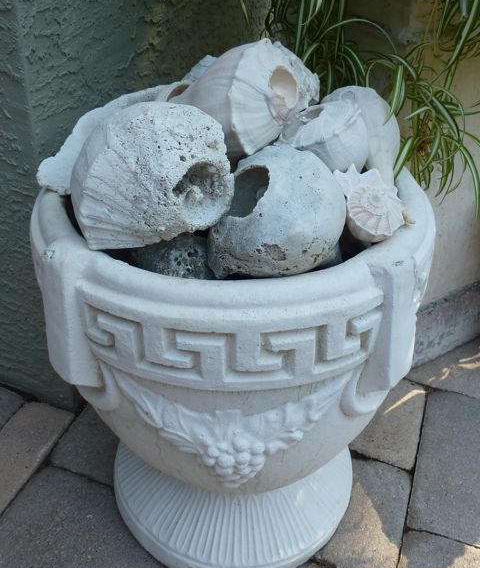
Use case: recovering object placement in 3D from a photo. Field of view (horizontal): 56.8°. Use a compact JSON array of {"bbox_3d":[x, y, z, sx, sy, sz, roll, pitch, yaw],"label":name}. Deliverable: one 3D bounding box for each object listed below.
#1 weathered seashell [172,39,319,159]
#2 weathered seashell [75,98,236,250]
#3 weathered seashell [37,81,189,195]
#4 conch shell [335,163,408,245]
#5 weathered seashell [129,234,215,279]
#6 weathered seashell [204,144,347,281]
[{"bbox_3d":[0.004,-0.198,0.475,0.162,0.121,0.124,-9,24,43],"label":"weathered seashell"},{"bbox_3d":[-0.085,-0.102,0.421,0.140,0.134,0.140,-24,18,-29],"label":"weathered seashell"},{"bbox_3d":[-0.142,-0.163,0.499,0.192,0.092,0.103,-40,48,-12],"label":"weathered seashell"},{"bbox_3d":[0.127,-0.079,0.441,0.069,0.084,0.071,-5,76,-7],"label":"conch shell"},{"bbox_3d":[-0.062,-0.019,0.402,0.086,0.065,0.076,0,36,0],"label":"weathered seashell"},{"bbox_3d":[0.034,-0.063,0.402,0.121,0.113,0.124,0,36,0],"label":"weathered seashell"}]

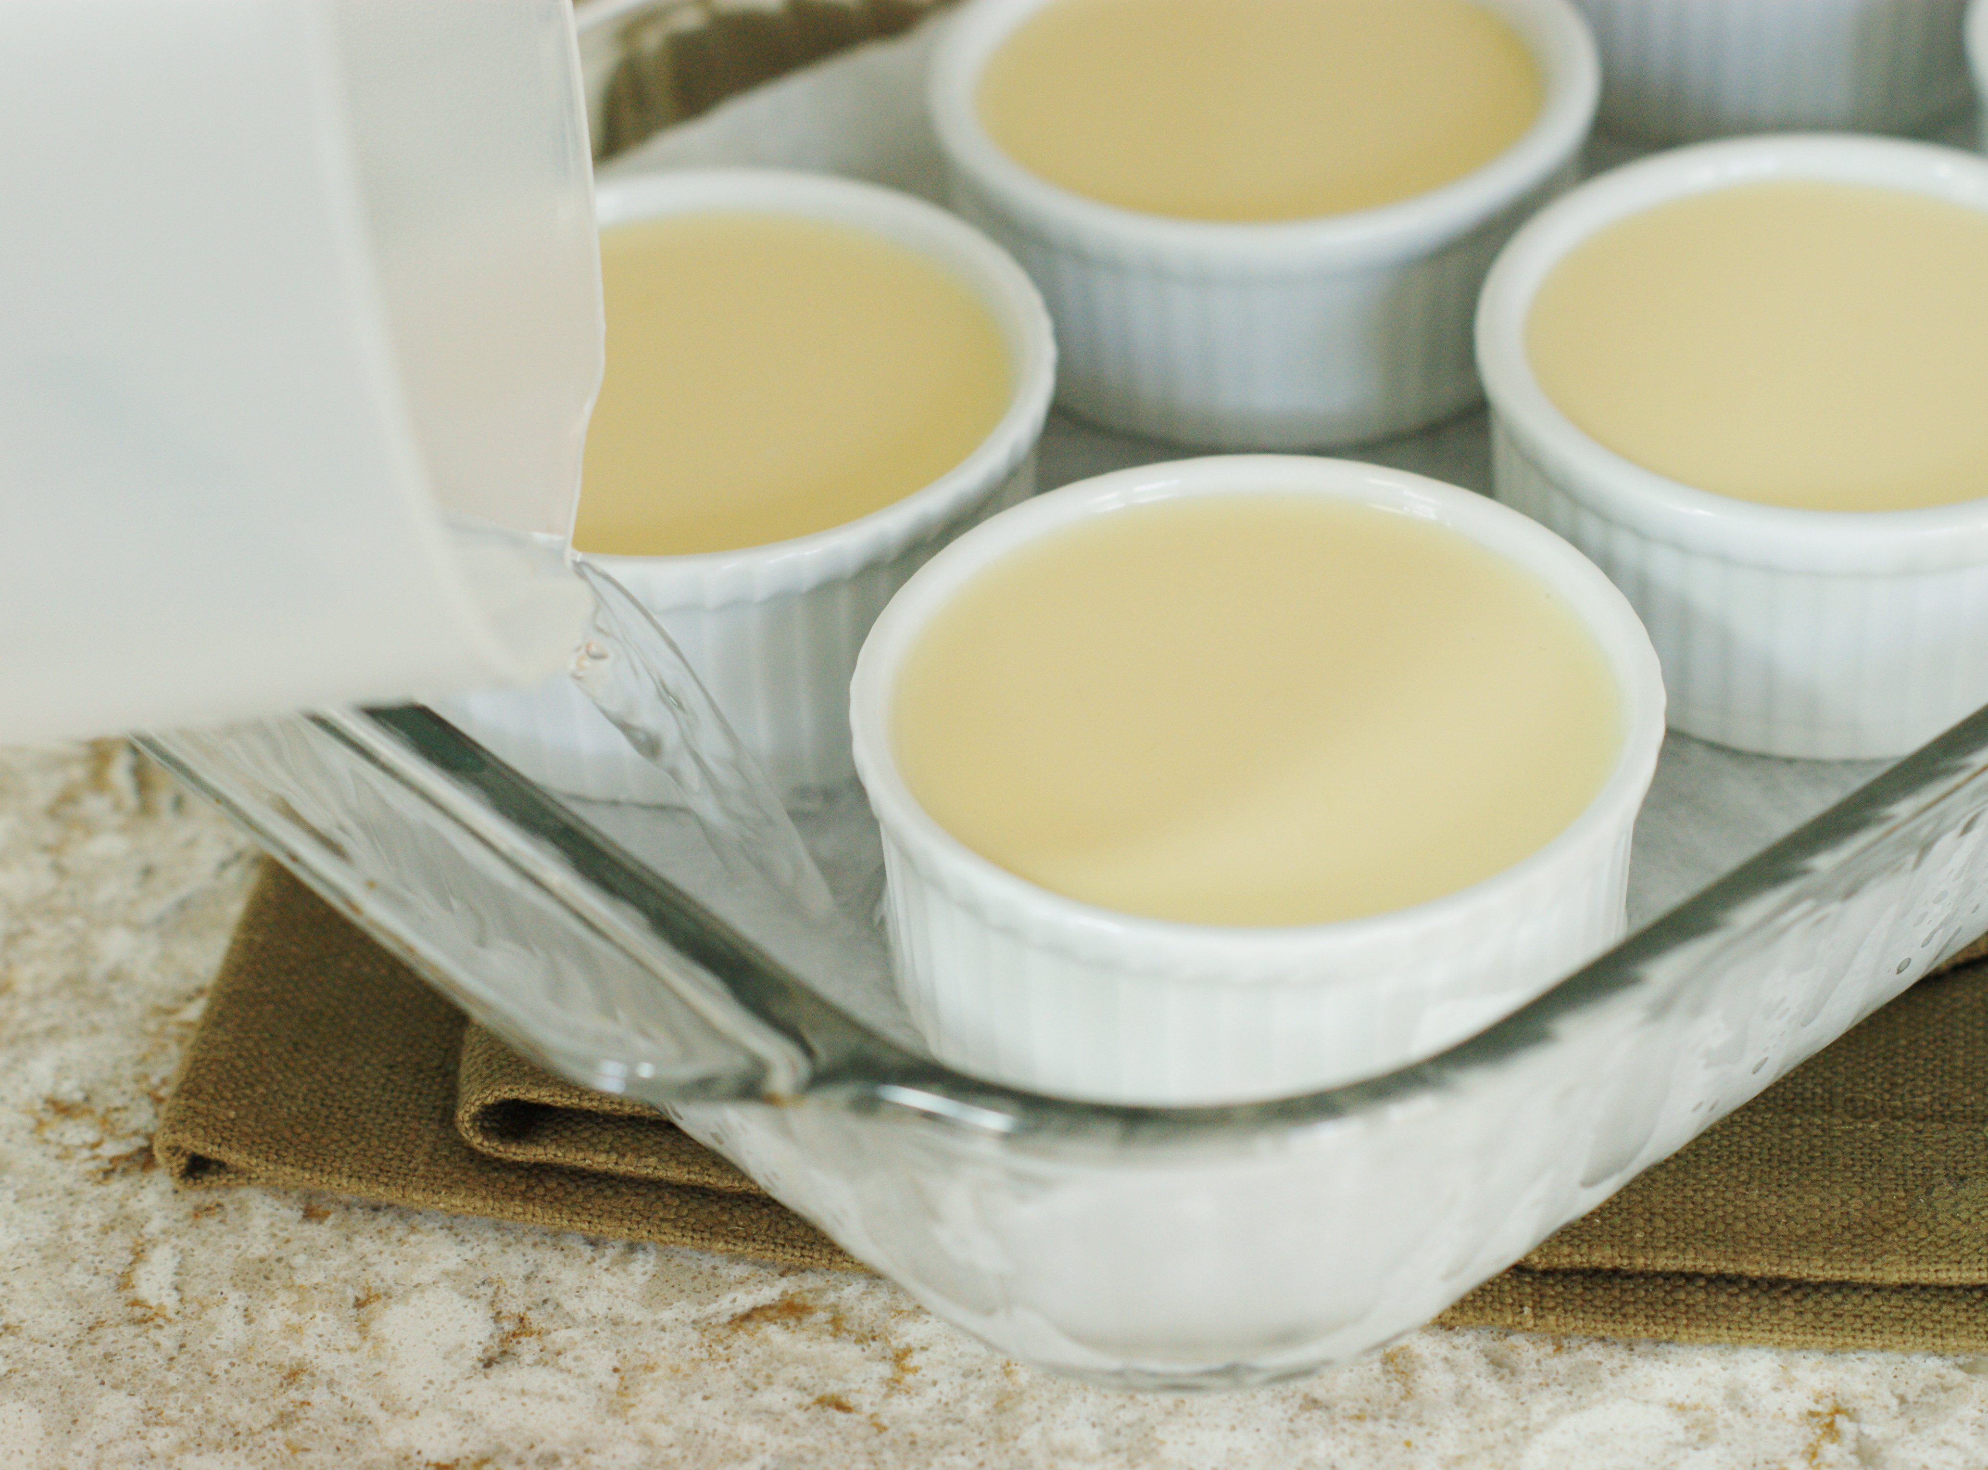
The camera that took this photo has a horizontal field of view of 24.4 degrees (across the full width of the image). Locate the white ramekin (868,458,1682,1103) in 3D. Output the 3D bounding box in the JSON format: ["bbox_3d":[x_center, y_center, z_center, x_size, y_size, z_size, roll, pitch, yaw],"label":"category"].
[{"bbox_3d":[0.030,0.007,0.521,0.090,0.036,0.090,-2,38,0],"label":"white ramekin"}]

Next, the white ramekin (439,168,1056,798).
[{"bbox_3d":[-0.037,-0.033,0.576,0.090,0.036,0.090,-2,38,0],"label":"white ramekin"}]

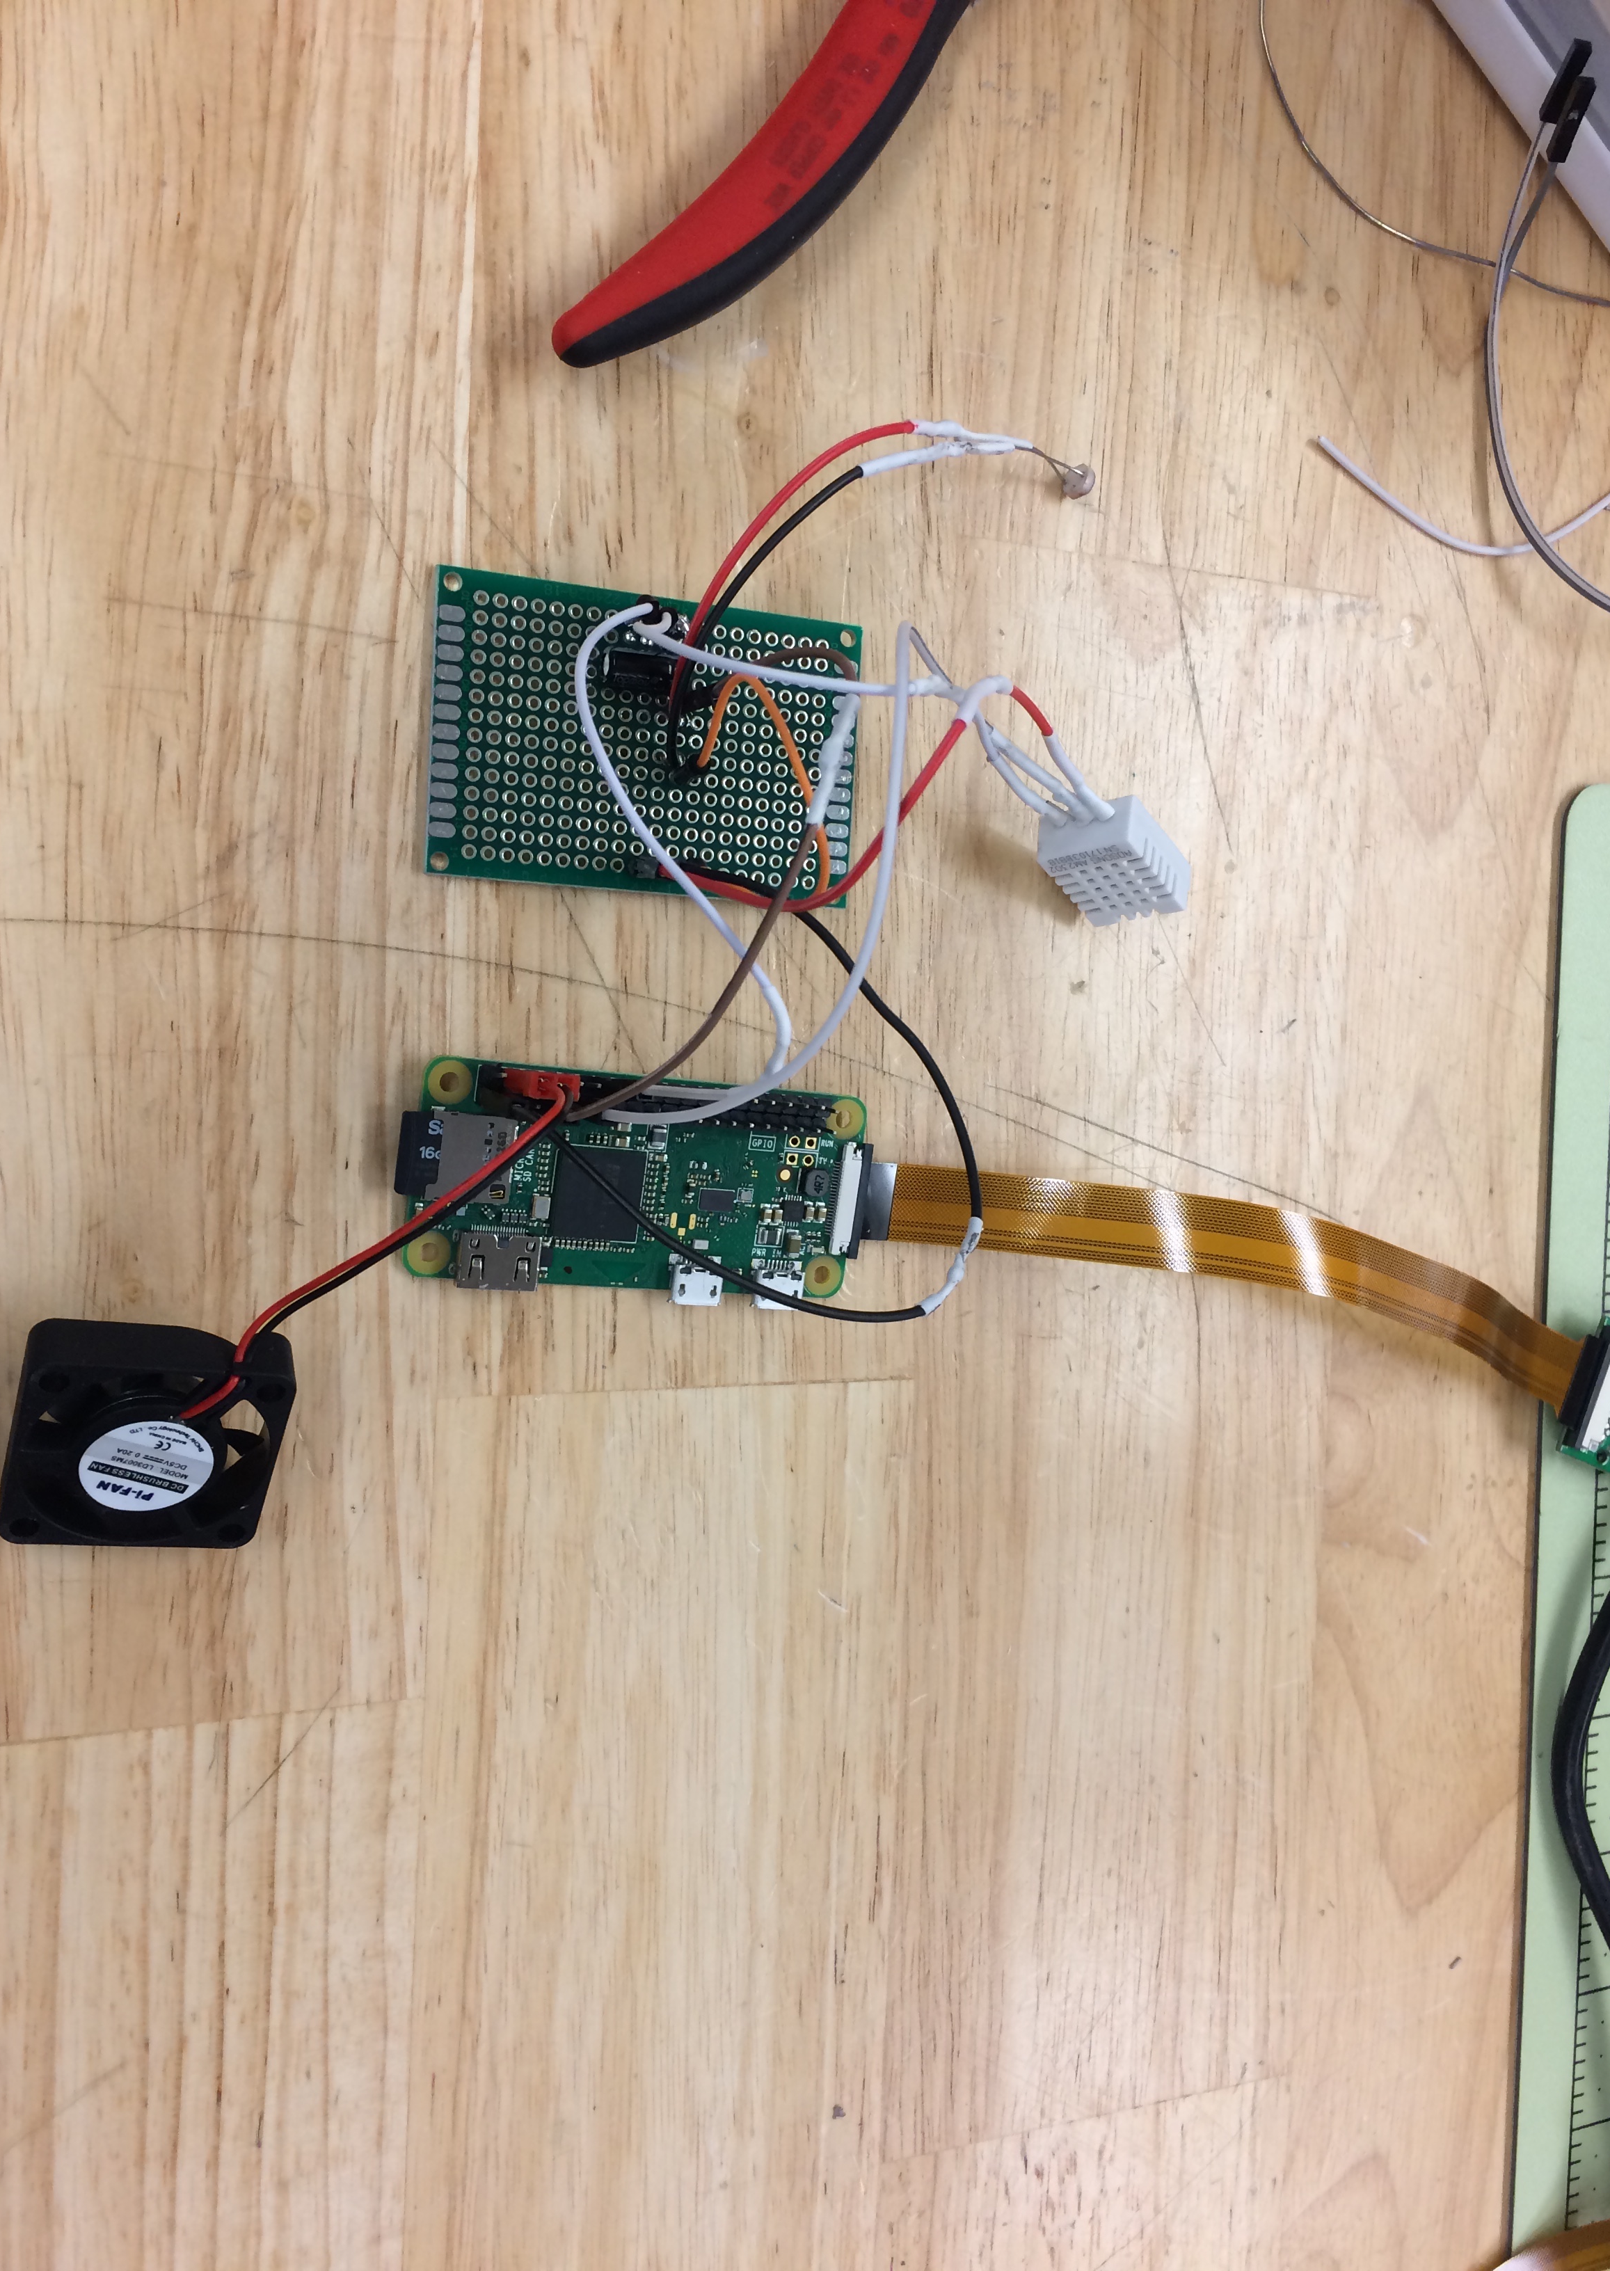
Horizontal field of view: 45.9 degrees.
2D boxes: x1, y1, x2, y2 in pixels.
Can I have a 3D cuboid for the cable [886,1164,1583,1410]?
[{"bbox_3d":[0.075,0.022,0.301,0.138,0.011,0.021,16,88,-23],"label":"cable"}]

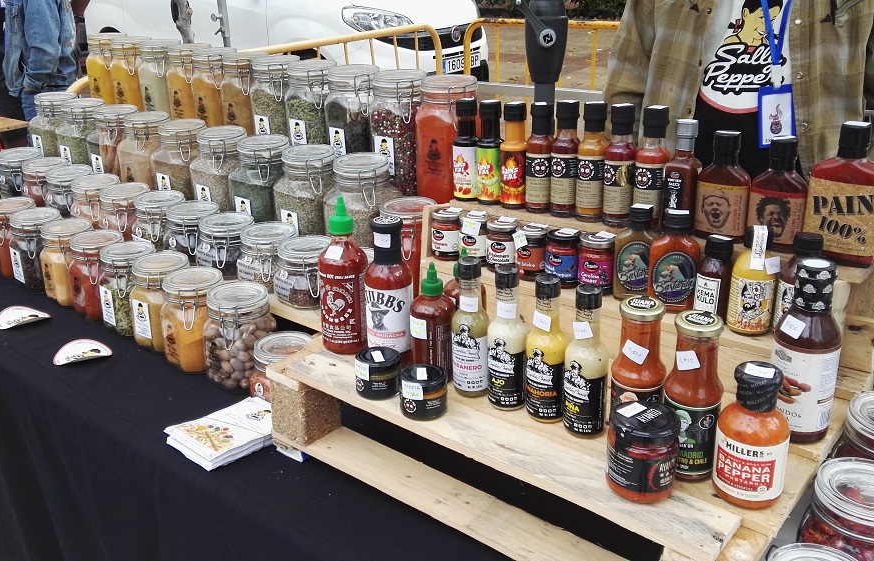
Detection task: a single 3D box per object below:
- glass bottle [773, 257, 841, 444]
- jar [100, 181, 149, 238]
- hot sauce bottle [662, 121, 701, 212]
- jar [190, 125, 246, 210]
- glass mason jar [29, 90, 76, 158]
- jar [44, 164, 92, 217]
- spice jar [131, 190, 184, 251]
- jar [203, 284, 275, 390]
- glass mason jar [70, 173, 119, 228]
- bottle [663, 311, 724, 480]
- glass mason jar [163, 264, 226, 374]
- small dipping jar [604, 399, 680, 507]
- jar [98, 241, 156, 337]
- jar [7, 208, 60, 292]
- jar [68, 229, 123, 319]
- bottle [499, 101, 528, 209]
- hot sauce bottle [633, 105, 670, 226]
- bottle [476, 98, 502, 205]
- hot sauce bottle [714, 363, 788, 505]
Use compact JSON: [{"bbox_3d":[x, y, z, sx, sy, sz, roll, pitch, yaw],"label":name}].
[{"bbox_3d":[0.390,0.071,0.782,0.062,0.195,0.062,15,25,38],"label":"glass bottle"},{"bbox_3d":[-0.616,-0.120,1.486,0.101,0.110,0.106,0,22,0],"label":"jar"},{"bbox_3d":[0.333,-0.136,1.006,0.038,0.163,0.038,14,22,39],"label":"hot sauce bottle"},{"bbox_3d":[-0.436,-0.199,1.544,0.122,0.232,0.122,11,21,32],"label":"jar"},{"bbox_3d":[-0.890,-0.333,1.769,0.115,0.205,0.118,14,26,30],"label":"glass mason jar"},{"bbox_3d":[-0.886,-0.209,1.798,0.104,0.108,0.104,-1,19,0],"label":"jar"},{"bbox_3d":[-0.567,-0.128,1.536,0.106,0.099,0.113,-2,19,1],"label":"spice jar"},{"bbox_3d":[-0.313,0.094,1.196,0.104,0.160,0.110,0,22,0],"label":"jar"},{"bbox_3d":[-0.785,-0.178,1.718,0.104,0.108,0.104,-1,19,0],"label":"glass mason jar"},{"bbox_3d":[0.258,0.114,0.743,0.054,0.167,0.054,12,23,34],"label":"bottle"},{"bbox_3d":[-0.428,0.073,1.317,0.108,0.163,0.108,15,25,38],"label":"glass mason jar"},{"bbox_3d":[0.208,0.174,0.757,0.069,0.082,0.069,0,22,0],"label":"small dipping jar"},{"bbox_3d":[-0.582,0.020,1.424,0.108,0.163,0.114,17,26,40],"label":"jar"},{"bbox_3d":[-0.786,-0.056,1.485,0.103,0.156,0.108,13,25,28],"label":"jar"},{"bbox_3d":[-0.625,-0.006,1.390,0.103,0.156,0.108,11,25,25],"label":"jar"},{"bbox_3d":[0.126,-0.205,1.218,0.043,0.171,0.043,-1,17,0],"label":"bottle"},{"bbox_3d":[0.307,-0.156,1.048,0.046,0.176,0.046,15,23,41],"label":"hot sauce bottle"},{"bbox_3d":[0.089,-0.216,1.256,0.043,0.171,0.043,-1,17,0],"label":"bottle"},{"bbox_3d":[0.307,0.146,0.719,0.067,0.129,0.067,11,22,29],"label":"hot sauce bottle"}]

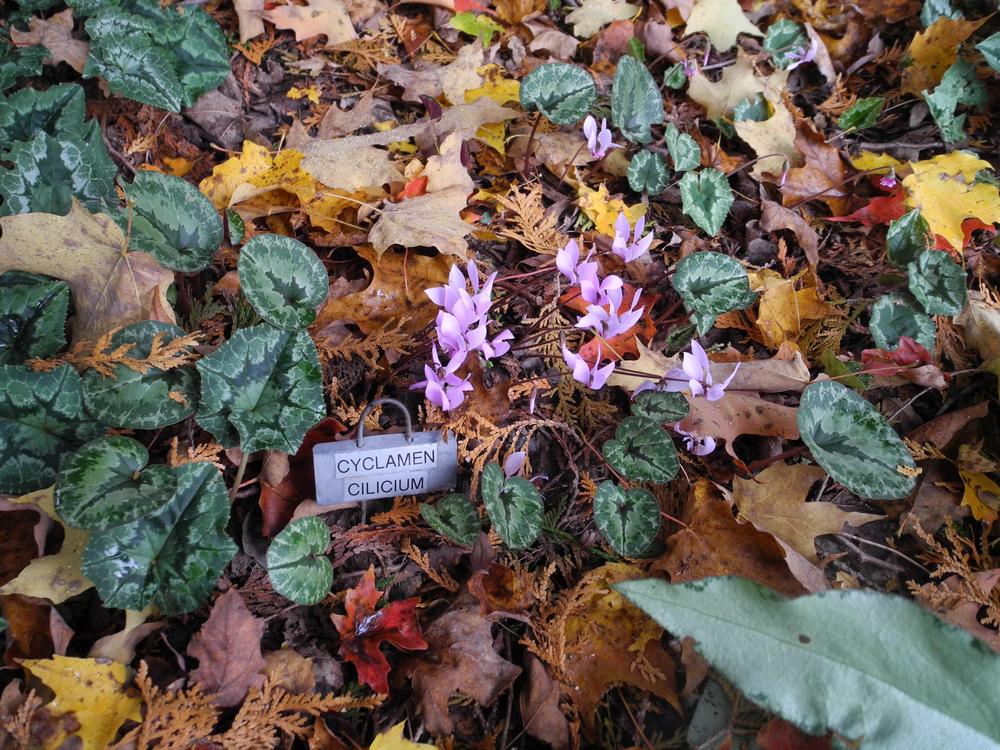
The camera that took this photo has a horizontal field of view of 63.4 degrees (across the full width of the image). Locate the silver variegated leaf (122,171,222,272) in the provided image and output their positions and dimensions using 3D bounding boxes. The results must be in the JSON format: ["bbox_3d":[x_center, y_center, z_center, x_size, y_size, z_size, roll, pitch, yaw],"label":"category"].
[{"bbox_3d":[-0.219,-0.102,0.529,0.083,0.014,0.062,44,67,6],"label":"silver variegated leaf"}]

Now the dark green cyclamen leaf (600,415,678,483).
[{"bbox_3d":[0.089,0.047,0.498,0.048,0.012,0.041,33,76,16],"label":"dark green cyclamen leaf"}]

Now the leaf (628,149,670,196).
[{"bbox_3d":[0.107,-0.145,0.580,0.030,0.010,0.036,-2,72,-1],"label":"leaf"}]

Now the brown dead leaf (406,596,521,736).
[{"bbox_3d":[-0.020,0.157,0.435,0.063,0.023,0.069,9,58,5],"label":"brown dead leaf"}]

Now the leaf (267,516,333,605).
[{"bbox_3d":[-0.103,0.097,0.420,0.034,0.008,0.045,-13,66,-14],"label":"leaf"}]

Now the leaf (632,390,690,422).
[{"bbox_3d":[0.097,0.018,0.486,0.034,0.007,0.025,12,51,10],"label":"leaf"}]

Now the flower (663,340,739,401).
[{"bbox_3d":[0.115,-0.002,0.458,0.038,0.030,0.030,0,54,0],"label":"flower"}]

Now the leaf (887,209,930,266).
[{"bbox_3d":[0.303,-0.102,0.600,0.029,0.014,0.044,17,92,20],"label":"leaf"}]

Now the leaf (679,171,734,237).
[{"bbox_3d":[0.160,-0.132,0.621,0.038,0.009,0.054,-14,86,10],"label":"leaf"}]

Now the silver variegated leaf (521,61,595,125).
[{"bbox_3d":[0.050,-0.239,0.690,0.062,0.013,0.057,-22,82,-1],"label":"silver variegated leaf"}]

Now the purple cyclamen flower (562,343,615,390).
[{"bbox_3d":[0.056,-0.005,0.513,0.031,0.024,0.025,-4,45,6],"label":"purple cyclamen flower"}]

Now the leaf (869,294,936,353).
[{"bbox_3d":[0.246,-0.028,0.495,0.043,0.012,0.046,-22,62,-13],"label":"leaf"}]

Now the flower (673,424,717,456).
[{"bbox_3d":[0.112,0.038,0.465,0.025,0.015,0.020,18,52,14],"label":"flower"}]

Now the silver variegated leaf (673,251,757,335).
[{"bbox_3d":[0.150,-0.062,0.568,0.052,0.013,0.055,-17,74,4],"label":"silver variegated leaf"}]

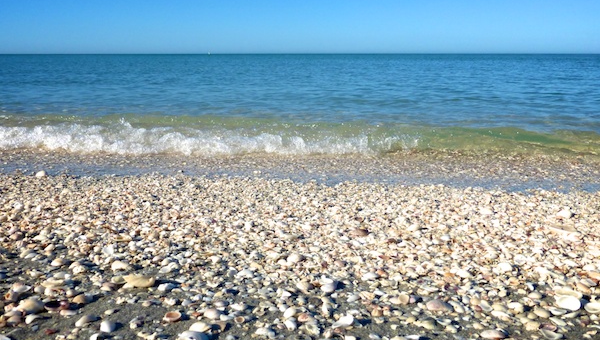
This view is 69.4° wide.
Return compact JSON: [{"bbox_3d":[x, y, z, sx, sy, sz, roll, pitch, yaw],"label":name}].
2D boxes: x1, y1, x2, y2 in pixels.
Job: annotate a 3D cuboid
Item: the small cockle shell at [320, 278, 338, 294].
[{"bbox_3d":[0.058,0.226,0.848,0.034,0.017,0.031,0,15,0],"label":"small cockle shell"}]

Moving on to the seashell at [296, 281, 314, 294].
[{"bbox_3d":[0.010,0.227,0.845,0.031,0.016,0.028,4,15,14],"label":"seashell"}]

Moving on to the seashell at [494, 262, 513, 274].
[{"bbox_3d":[0.430,0.207,0.915,0.037,0.018,0.033,0,15,0],"label":"seashell"}]

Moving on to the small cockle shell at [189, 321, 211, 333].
[{"bbox_3d":[-0.175,0.277,0.759,0.033,0.012,0.024,-3,15,-10],"label":"small cockle shell"}]

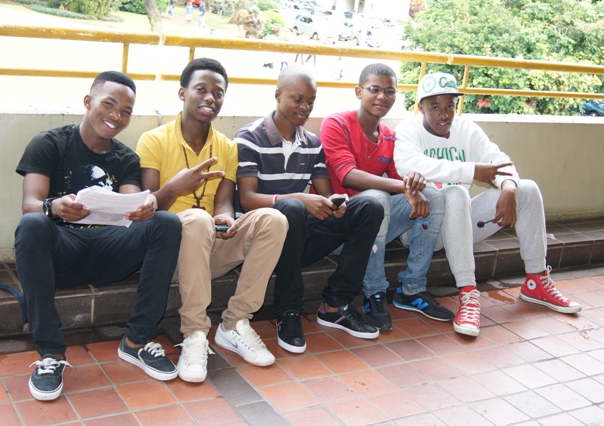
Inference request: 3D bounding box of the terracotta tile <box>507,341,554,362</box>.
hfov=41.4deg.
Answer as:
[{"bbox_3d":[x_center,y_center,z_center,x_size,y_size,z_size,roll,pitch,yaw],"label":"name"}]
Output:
[{"bbox_3d":[0.931,0.579,3.295,0.155,0.014,0.155,-3,19,-31],"label":"terracotta tile"}]

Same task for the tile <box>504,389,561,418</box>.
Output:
[{"bbox_3d":[0.825,0.692,2.873,0.154,0.015,0.154,-3,19,-32],"label":"tile"}]

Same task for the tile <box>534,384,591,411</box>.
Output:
[{"bbox_3d":[0.958,0.683,2.947,0.155,0.014,0.155,-3,19,-31],"label":"tile"}]

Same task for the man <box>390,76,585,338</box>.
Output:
[{"bbox_3d":[0.828,-0.105,3.741,0.826,1.029,0.834,-1,17,-26],"label":"man"}]

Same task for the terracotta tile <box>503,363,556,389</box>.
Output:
[{"bbox_3d":[0.880,0.636,3.093,0.154,0.015,0.154,-3,19,-32],"label":"terracotta tile"}]

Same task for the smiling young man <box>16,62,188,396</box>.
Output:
[{"bbox_3d":[-0.755,0.009,2.778,0.573,0.974,0.759,-3,19,-32],"label":"smiling young man"}]

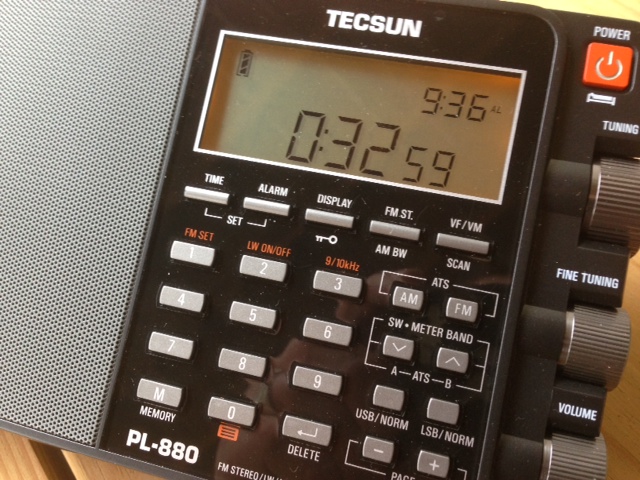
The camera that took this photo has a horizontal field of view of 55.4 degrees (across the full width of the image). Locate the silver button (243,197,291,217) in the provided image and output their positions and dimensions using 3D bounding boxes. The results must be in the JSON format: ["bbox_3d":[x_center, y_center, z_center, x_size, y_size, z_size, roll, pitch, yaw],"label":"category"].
[{"bbox_3d":[-0.011,-0.007,0.130,0.010,0.002,0.002,11,86,11],"label":"silver button"}]

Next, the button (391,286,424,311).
[{"bbox_3d":[0.018,0.012,0.125,0.006,0.002,0.004,11,86,11],"label":"button"}]

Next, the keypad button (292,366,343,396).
[{"bbox_3d":[0.000,0.029,0.123,0.010,0.002,0.004,11,85,11],"label":"keypad button"}]

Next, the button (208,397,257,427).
[{"bbox_3d":[-0.018,0.035,0.125,0.010,0.002,0.004,11,85,11],"label":"button"}]

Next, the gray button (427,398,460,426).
[{"bbox_3d":[0.024,0.033,0.119,0.006,0.002,0.004,11,85,11],"label":"gray button"}]

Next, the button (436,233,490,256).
[{"bbox_3d":[0.028,0.001,0.122,0.010,0.002,0.002,11,86,11],"label":"button"}]

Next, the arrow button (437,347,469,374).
[{"bbox_3d":[0.026,0.024,0.120,0.006,0.002,0.004,11,86,11],"label":"arrow button"}]

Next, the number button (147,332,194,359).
[{"bbox_3d":[-0.032,0.023,0.132,0.010,0.002,0.004,11,86,11],"label":"number button"}]

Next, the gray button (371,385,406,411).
[{"bbox_3d":[0.014,0.031,0.121,0.006,0.002,0.004,11,86,11],"label":"gray button"}]

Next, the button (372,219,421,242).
[{"bbox_3d":[0.015,-0.002,0.124,0.010,0.002,0.002,11,86,11],"label":"button"}]

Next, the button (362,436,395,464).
[{"bbox_3d":[0.012,0.042,0.123,0.006,0.002,0.004,11,86,11],"label":"button"}]

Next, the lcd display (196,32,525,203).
[{"bbox_3d":[0.007,-0.027,0.131,0.066,0.003,0.027,11,85,11],"label":"lcd display"}]

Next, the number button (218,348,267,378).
[{"bbox_3d":[-0.016,0.025,0.126,0.010,0.002,0.004,11,85,11],"label":"number button"}]

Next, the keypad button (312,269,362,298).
[{"bbox_3d":[0.004,0.009,0.125,0.010,0.002,0.004,11,86,11],"label":"keypad button"}]

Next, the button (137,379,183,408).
[{"bbox_3d":[-0.033,0.032,0.128,0.010,0.002,0.004,11,85,11],"label":"button"}]

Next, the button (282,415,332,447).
[{"bbox_3d":[-0.002,0.038,0.123,0.010,0.002,0.004,11,86,11],"label":"button"}]

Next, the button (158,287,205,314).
[{"bbox_3d":[-0.030,0.013,0.133,0.010,0.002,0.004,11,86,11],"label":"button"}]

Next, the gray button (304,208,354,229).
[{"bbox_3d":[0.002,-0.004,0.127,0.010,0.002,0.002,11,86,11],"label":"gray button"}]

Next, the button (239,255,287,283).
[{"bbox_3d":[-0.012,0.006,0.128,0.010,0.002,0.004,11,85,11],"label":"button"}]

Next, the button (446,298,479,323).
[{"bbox_3d":[0.028,0.014,0.120,0.006,0.002,0.004,11,85,11],"label":"button"}]

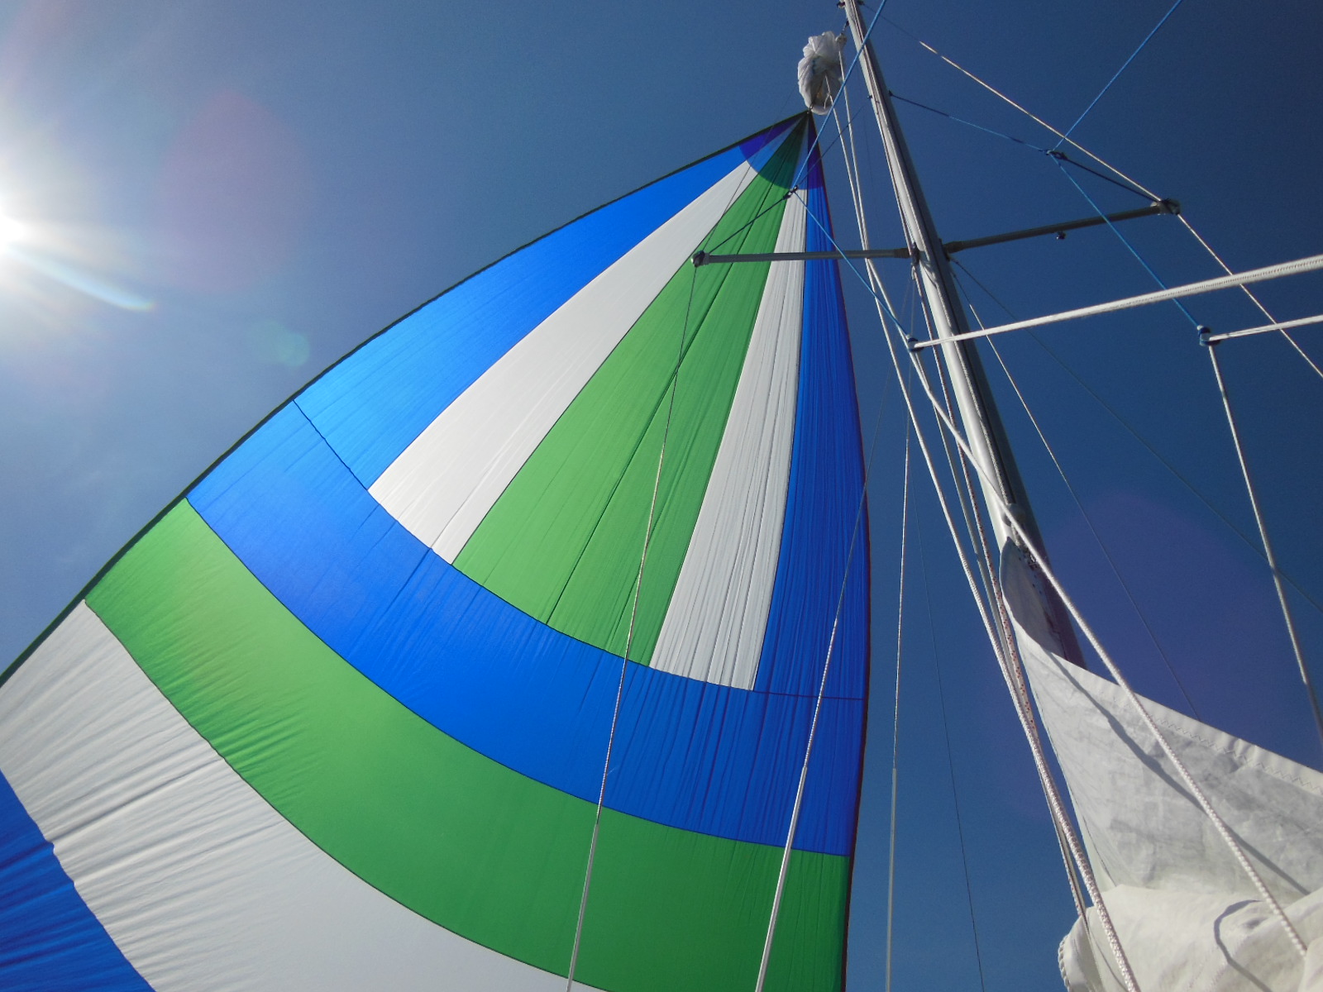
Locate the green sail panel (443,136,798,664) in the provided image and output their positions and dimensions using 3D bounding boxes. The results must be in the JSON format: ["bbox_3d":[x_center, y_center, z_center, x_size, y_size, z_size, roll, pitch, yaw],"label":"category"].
[{"bbox_3d":[0.178,-1.071,7.797,1.569,4.811,0.650,26,-17,2],"label":"green sail panel"}]

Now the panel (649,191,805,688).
[{"bbox_3d":[0.664,-0.551,7.710,0.757,4.375,0.500,4,-24,13],"label":"panel"}]

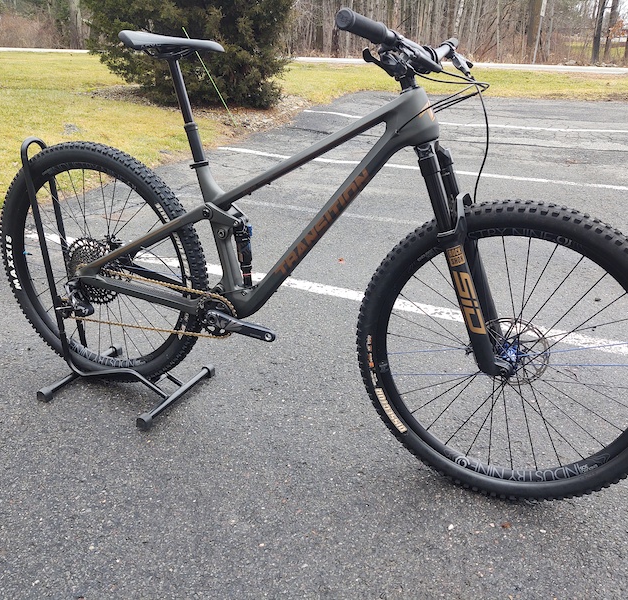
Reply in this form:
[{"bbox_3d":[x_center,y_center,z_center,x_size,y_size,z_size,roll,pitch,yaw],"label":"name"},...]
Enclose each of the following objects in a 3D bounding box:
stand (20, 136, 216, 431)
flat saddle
[{"bbox_3d":[-0.609,-0.079,1.868,0.500,0.760,0.365,11,22,20],"label":"stand"},{"bbox_3d":[-0.338,-0.629,1.540,0.268,0.058,0.140,11,22,20],"label":"flat saddle"}]

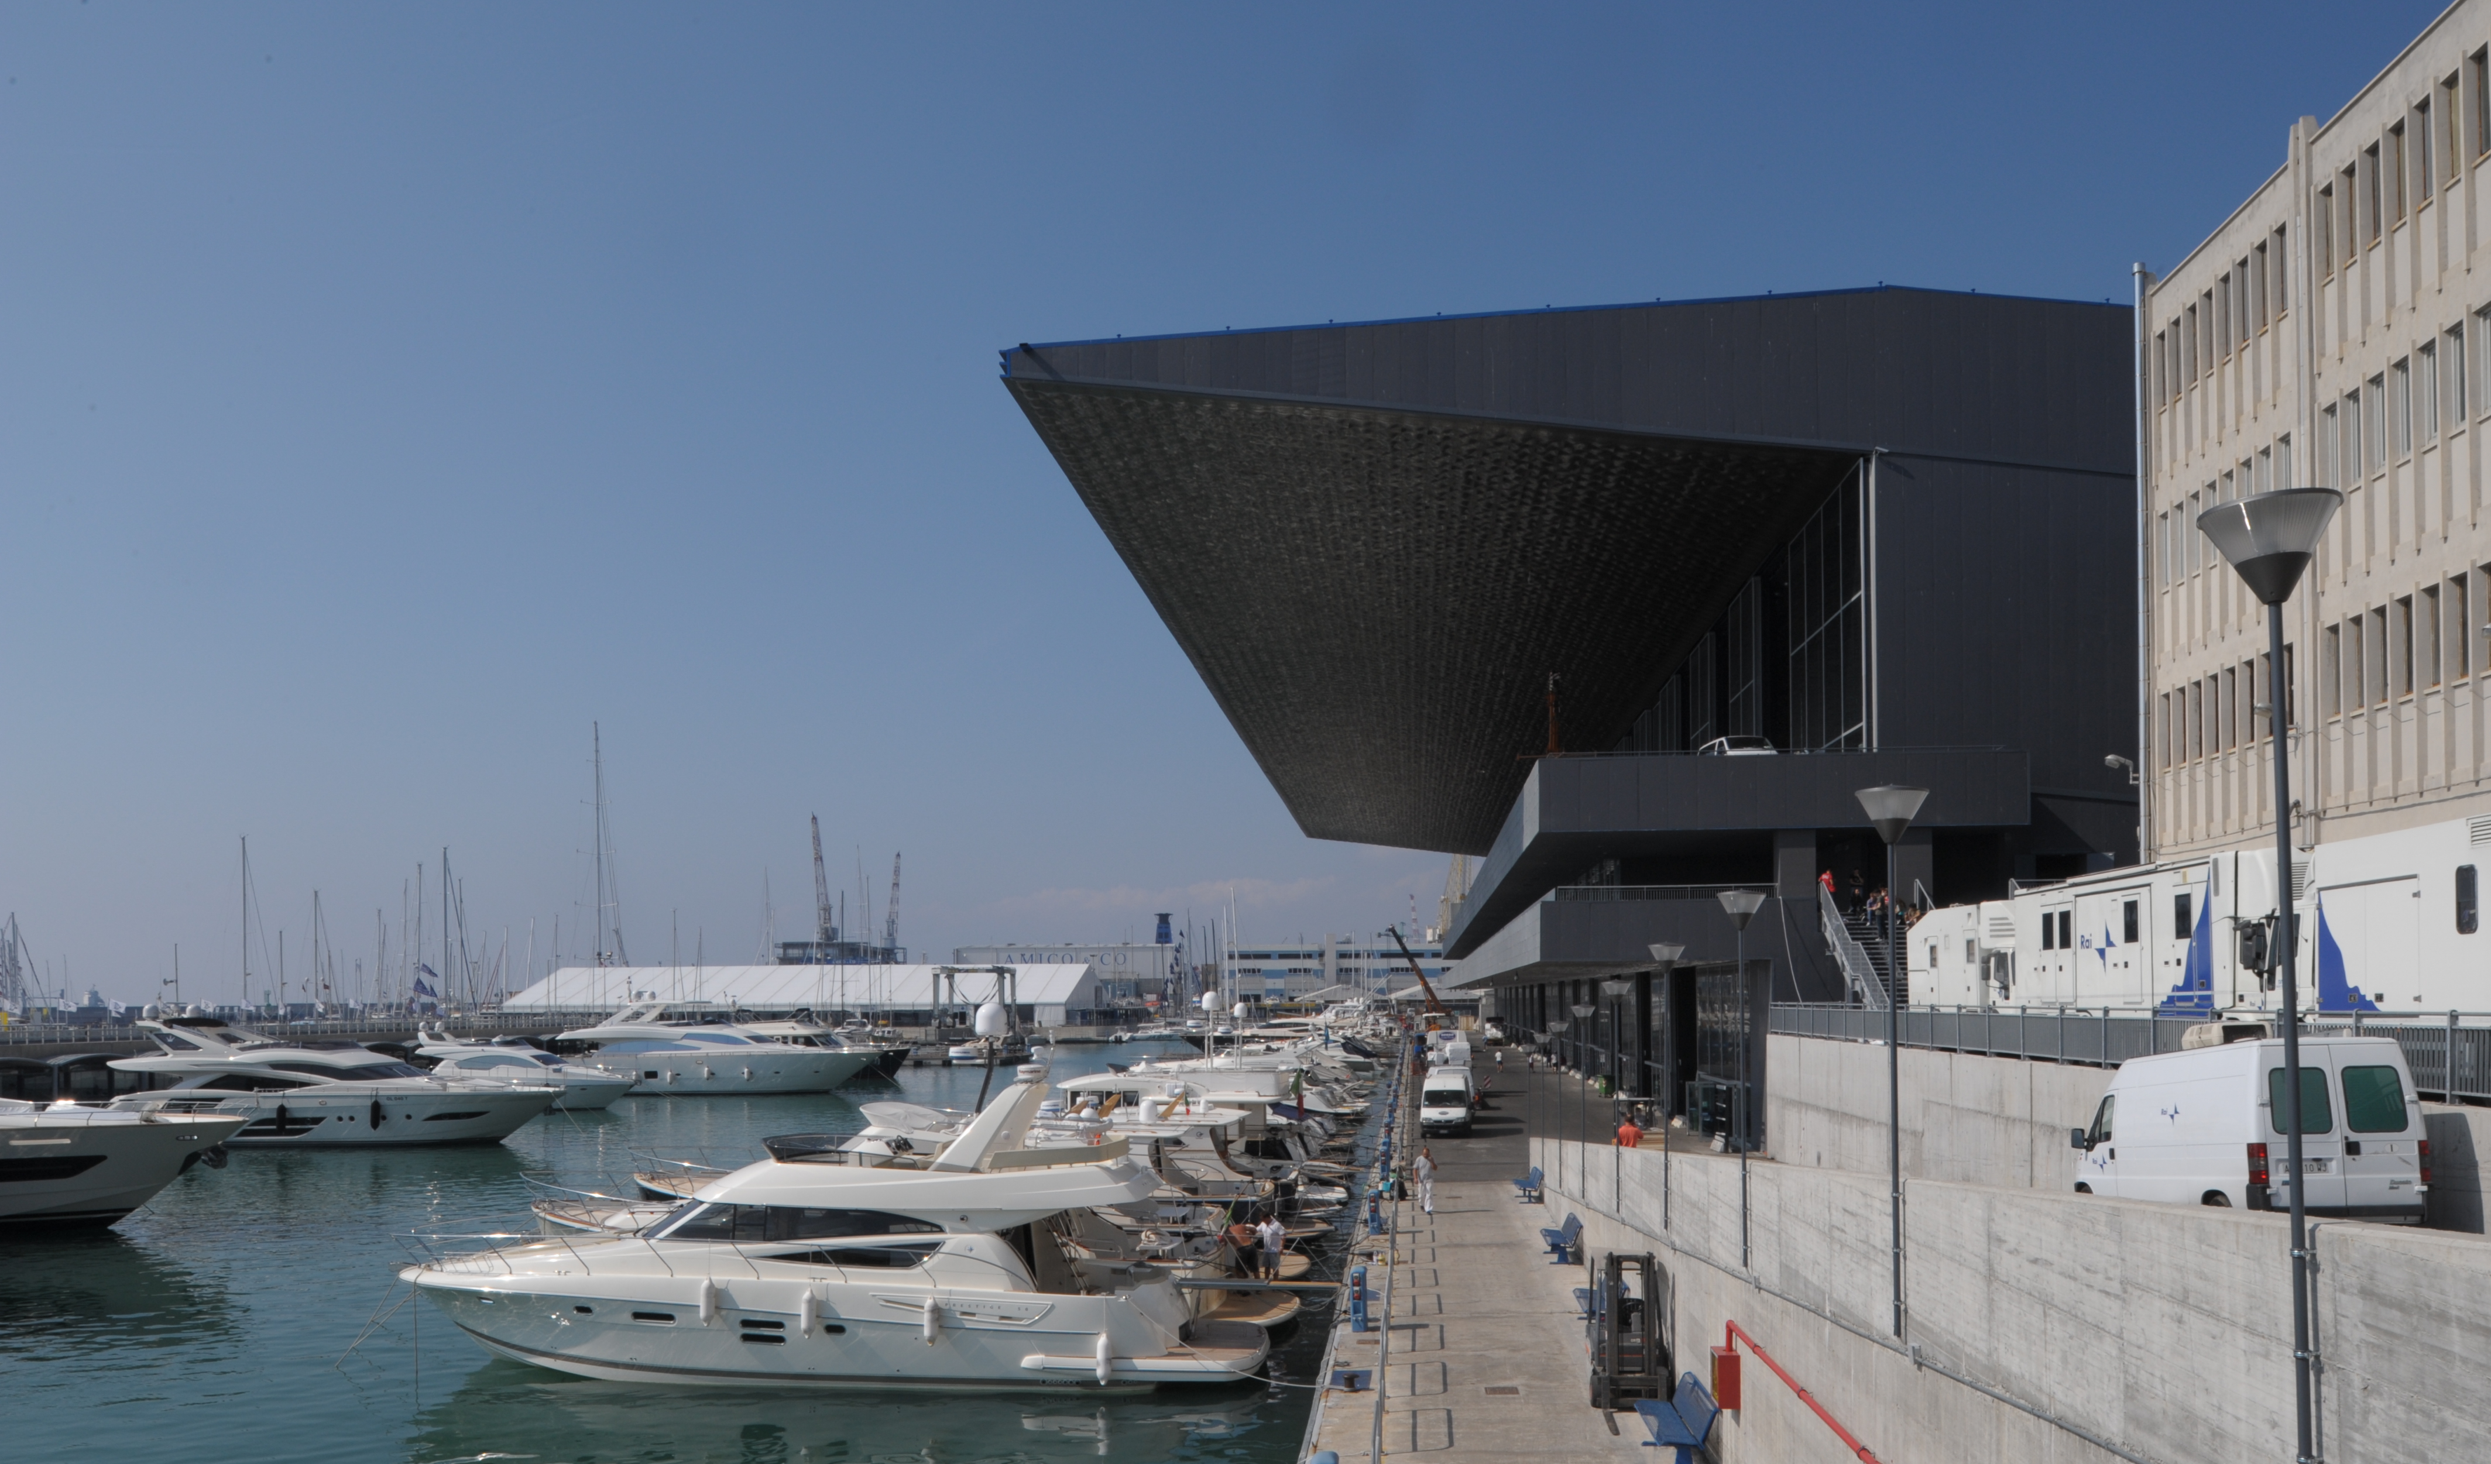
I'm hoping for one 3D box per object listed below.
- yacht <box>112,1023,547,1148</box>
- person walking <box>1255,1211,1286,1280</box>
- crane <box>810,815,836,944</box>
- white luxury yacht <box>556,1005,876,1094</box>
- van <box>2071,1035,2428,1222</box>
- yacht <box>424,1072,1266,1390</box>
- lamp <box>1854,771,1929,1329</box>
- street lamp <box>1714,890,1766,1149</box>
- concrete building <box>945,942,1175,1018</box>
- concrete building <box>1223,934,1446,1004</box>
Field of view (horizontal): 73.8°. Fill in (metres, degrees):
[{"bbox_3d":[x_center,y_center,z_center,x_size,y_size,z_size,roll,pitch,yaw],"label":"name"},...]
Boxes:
[{"bbox_3d":[-42.576,16.412,78.000,21.000,6.200,5.400,-1,-5,6],"label":"yacht"},{"bbox_3d":[0.554,10.934,35.000,0.420,1.700,0.550,4,-6,-45],"label":"person walking"},{"bbox_3d":[-109.416,38.055,430.000,8.000,33.000,7.000,2,-5,-25],"label":"crane"},{"bbox_3d":[-36.658,22.232,116.000,22.300,6.500,5.600,-1,-5,6],"label":"white luxury yacht"},{"bbox_3d":[13.092,5.403,22.000,2.050,2.470,5.100,-2,-9,6],"label":"van"},{"bbox_3d":[-7.591,8.815,29.900,16.100,5.400,4.600,-1,-5,6],"label":"yacht"},{"bbox_3d":[4.679,2.384,12.000,0.500,3.970,0.500,1,-4,0],"label":"lamp"},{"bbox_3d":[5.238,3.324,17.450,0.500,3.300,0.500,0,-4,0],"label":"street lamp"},{"bbox_3d":[-38.593,52.608,352.000,46.000,15.500,25.000,-1,-5,6],"label":"concrete building"},{"bbox_3d":[19.495,50.668,350.000,49.000,15.000,20.000,-1,-5,6],"label":"concrete building"}]

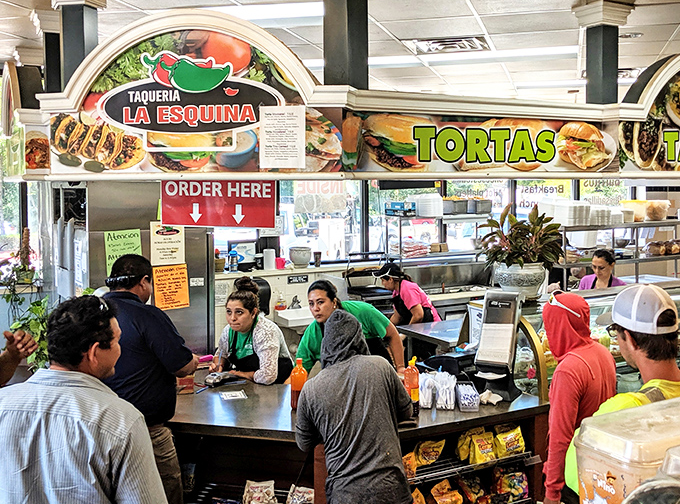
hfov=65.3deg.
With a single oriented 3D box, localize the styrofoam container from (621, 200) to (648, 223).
[{"bbox_3d":[2.776,-0.382,5.000,0.250,0.220,0.230,-3,7,-21],"label":"styrofoam container"}]

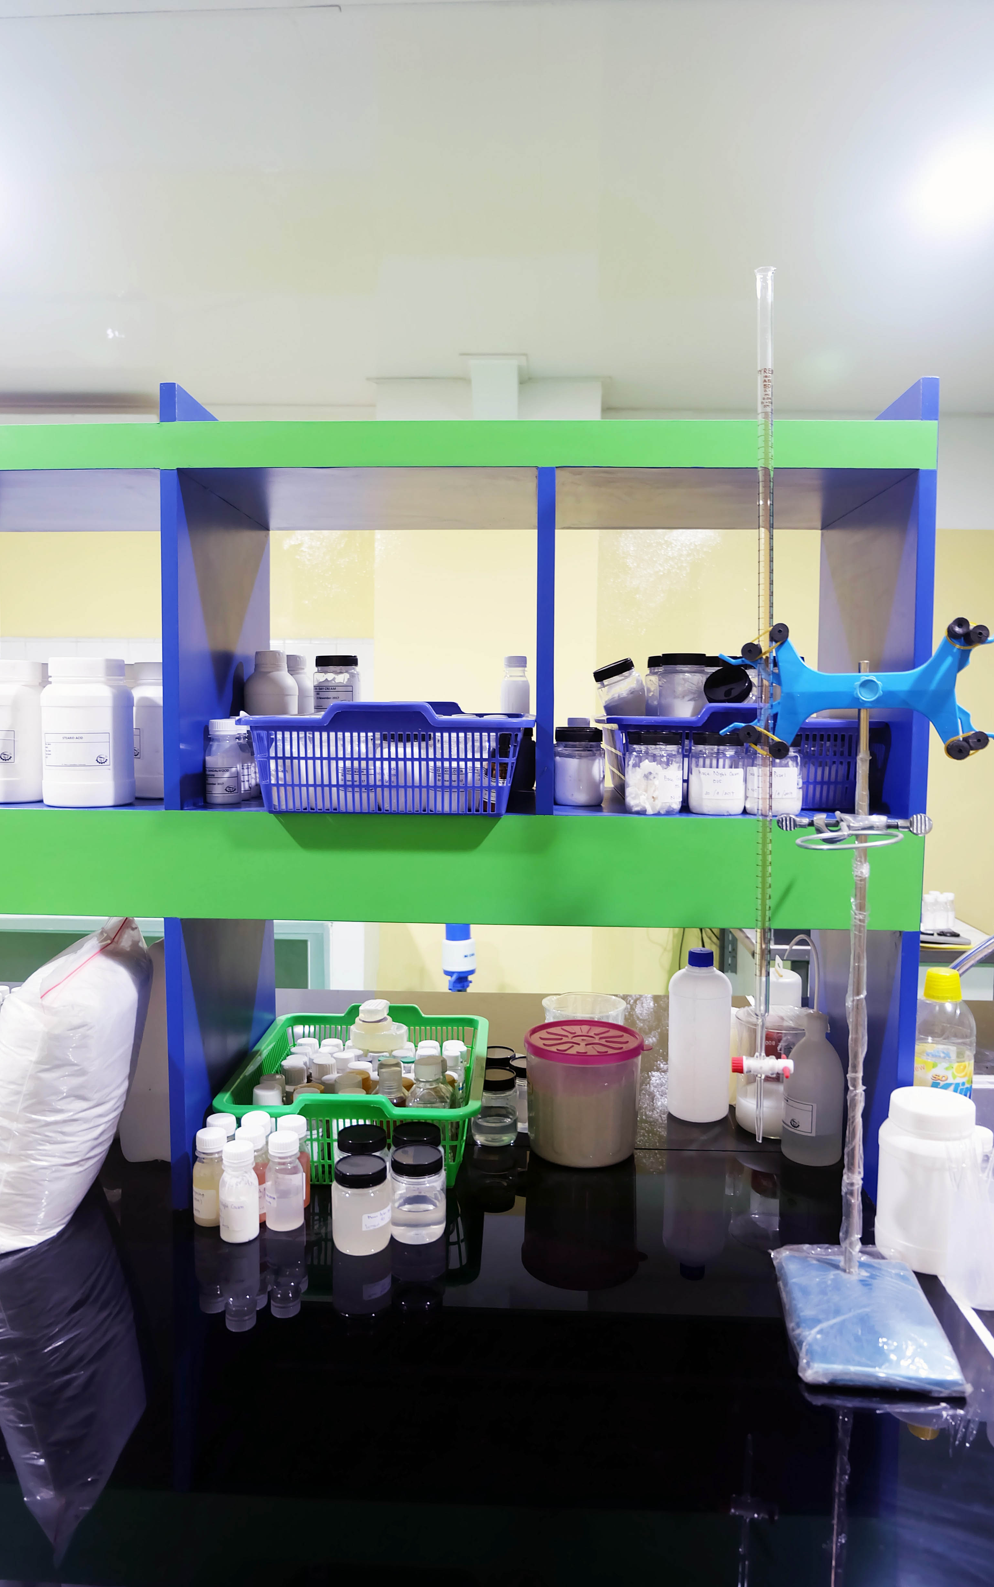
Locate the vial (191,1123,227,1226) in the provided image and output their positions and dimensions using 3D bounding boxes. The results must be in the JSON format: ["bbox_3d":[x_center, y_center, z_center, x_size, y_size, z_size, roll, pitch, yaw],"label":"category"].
[{"bbox_3d":[-0.307,0.413,1.143,0.041,0.095,0.041,2,5,20],"label":"vial"}]

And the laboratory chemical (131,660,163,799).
[{"bbox_3d":[-0.413,-0.079,1.345,0.100,0.167,0.100,1,4,3],"label":"laboratory chemical"}]

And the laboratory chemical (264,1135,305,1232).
[{"bbox_3d":[-0.227,0.414,1.135,0.041,0.095,0.041,0,5,0],"label":"laboratory chemical"}]

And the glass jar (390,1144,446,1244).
[{"bbox_3d":[-0.084,0.428,1.133,0.060,0.085,0.060,0,4,0],"label":"glass jar"}]

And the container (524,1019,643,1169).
[{"bbox_3d":[0.111,0.384,1.360,0.153,0.145,0.153,1,4,3],"label":"container"}]

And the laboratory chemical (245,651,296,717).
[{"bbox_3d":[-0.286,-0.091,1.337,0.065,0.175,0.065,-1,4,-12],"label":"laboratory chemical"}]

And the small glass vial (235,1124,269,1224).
[{"bbox_3d":[-0.267,0.413,1.150,0.041,0.095,0.041,1,5,3],"label":"small glass vial"}]

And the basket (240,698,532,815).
[{"bbox_3d":[-0.106,-0.050,1.261,0.305,0.118,0.365,1,5,3],"label":"basket"}]

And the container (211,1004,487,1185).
[{"bbox_3d":[-0.168,0.382,1.370,0.307,0.118,0.370,1,5,2],"label":"container"}]

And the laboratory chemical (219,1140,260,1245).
[{"bbox_3d":[-0.270,0.416,1.110,0.041,0.095,0.041,0,5,0],"label":"laboratory chemical"}]

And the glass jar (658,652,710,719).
[{"bbox_3d":[0.231,-0.127,1.303,0.062,0.087,0.062,1,4,10],"label":"glass jar"}]

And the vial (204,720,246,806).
[{"bbox_3d":[-0.322,-0.037,1.245,0.041,0.098,0.041,1,4,3],"label":"vial"}]

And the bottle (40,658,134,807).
[{"bbox_3d":[-0.457,-0.068,1.183,0.096,0.161,0.096,0,4,-10],"label":"bottle"}]

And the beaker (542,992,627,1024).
[{"bbox_3d":[0.121,0.364,1.481,0.117,0.140,0.115,2,5,17],"label":"beaker"}]

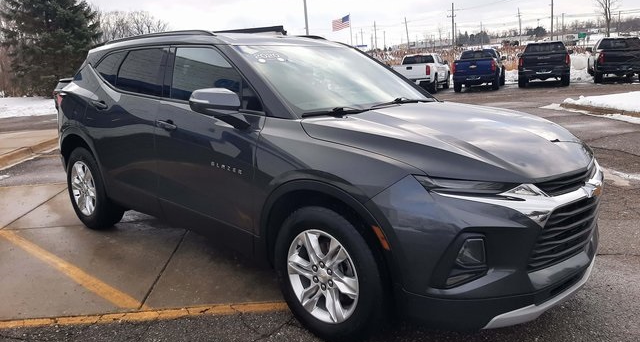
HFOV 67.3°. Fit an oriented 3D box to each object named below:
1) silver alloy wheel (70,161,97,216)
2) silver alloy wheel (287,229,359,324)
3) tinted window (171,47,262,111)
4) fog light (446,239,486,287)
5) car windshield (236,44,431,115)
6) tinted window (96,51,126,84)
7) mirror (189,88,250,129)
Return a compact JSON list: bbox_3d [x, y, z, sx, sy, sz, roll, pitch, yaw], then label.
[{"bbox_3d":[-2.077,0.152,4.375,0.490,0.490,0.180,10,16,41],"label":"silver alloy wheel"},{"bbox_3d":[0.054,0.528,2.502,0.490,0.490,0.180,10,16,41],"label":"silver alloy wheel"},{"bbox_3d":[-0.671,-0.598,3.046,1.080,0.420,0.080,10,-4,41],"label":"tinted window"},{"bbox_3d":[0.646,0.401,2.118,0.190,0.220,0.130,-7,14,-27],"label":"fog light"},{"bbox_3d":[0.131,-0.684,3.322,1.450,0.130,0.820,-14,49,-47],"label":"car windshield"},{"bbox_3d":[-1.840,-0.890,4.171,0.520,0.290,0.070,10,-4,41],"label":"tinted window"},{"bbox_3d":[-0.552,-0.351,2.690,0.200,0.220,0.260,10,16,41],"label":"mirror"}]

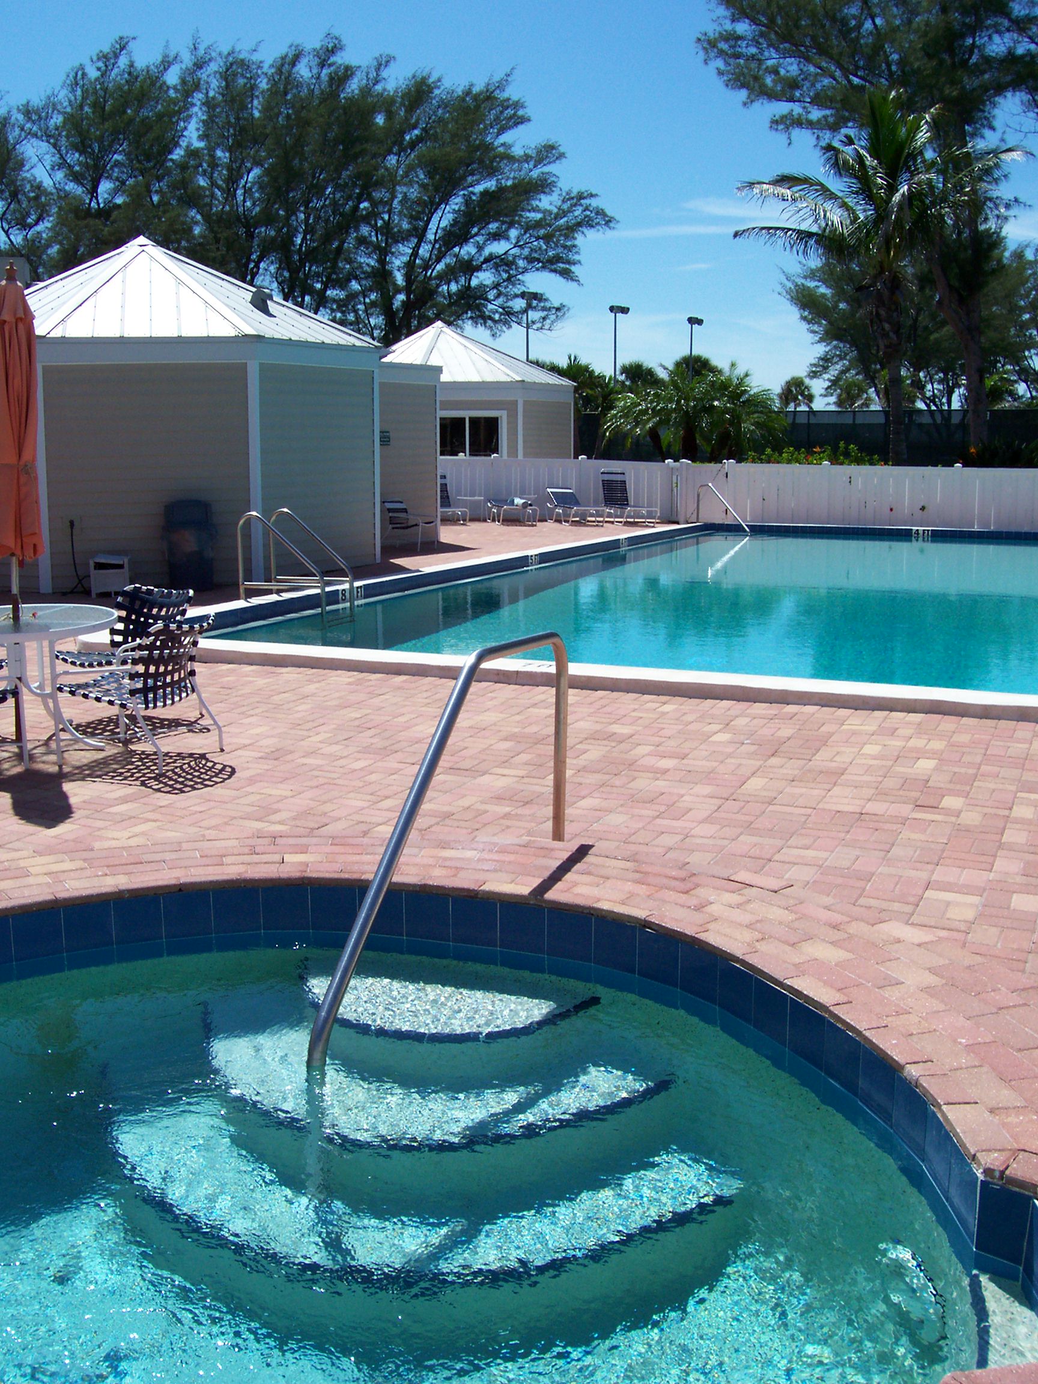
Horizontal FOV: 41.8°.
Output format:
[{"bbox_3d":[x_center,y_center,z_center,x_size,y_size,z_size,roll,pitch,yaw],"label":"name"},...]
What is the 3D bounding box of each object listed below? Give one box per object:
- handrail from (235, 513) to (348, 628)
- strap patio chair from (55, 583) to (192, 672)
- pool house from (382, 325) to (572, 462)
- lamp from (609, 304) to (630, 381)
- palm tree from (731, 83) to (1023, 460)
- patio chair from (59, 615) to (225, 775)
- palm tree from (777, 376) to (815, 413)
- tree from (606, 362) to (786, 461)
[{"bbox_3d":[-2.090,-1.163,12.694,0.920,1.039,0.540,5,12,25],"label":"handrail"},{"bbox_3d":[-2.310,-0.214,7.986,0.610,0.770,0.660,11,16,44],"label":"strap patio chair"},{"bbox_3d":[-1.720,-6.231,30.368,5.500,3.960,5.500,-3,12,-16],"label":"pool house"},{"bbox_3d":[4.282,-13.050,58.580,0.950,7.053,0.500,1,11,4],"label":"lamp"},{"bbox_3d":[6.920,-7.371,26.064,5.400,7.772,5.200,3,12,14],"label":"palm tree"},{"bbox_3d":[-1.985,-0.024,7.081,0.660,0.750,0.610,4,12,18],"label":"patio chair"},{"bbox_3d":[18.339,-18.290,90.164,2.488,5.238,2.488,2,11,11],"label":"palm tree"},{"bbox_3d":[3.694,-5.401,28.494,3.800,2.962,3.600,1,11,7],"label":"tree"}]

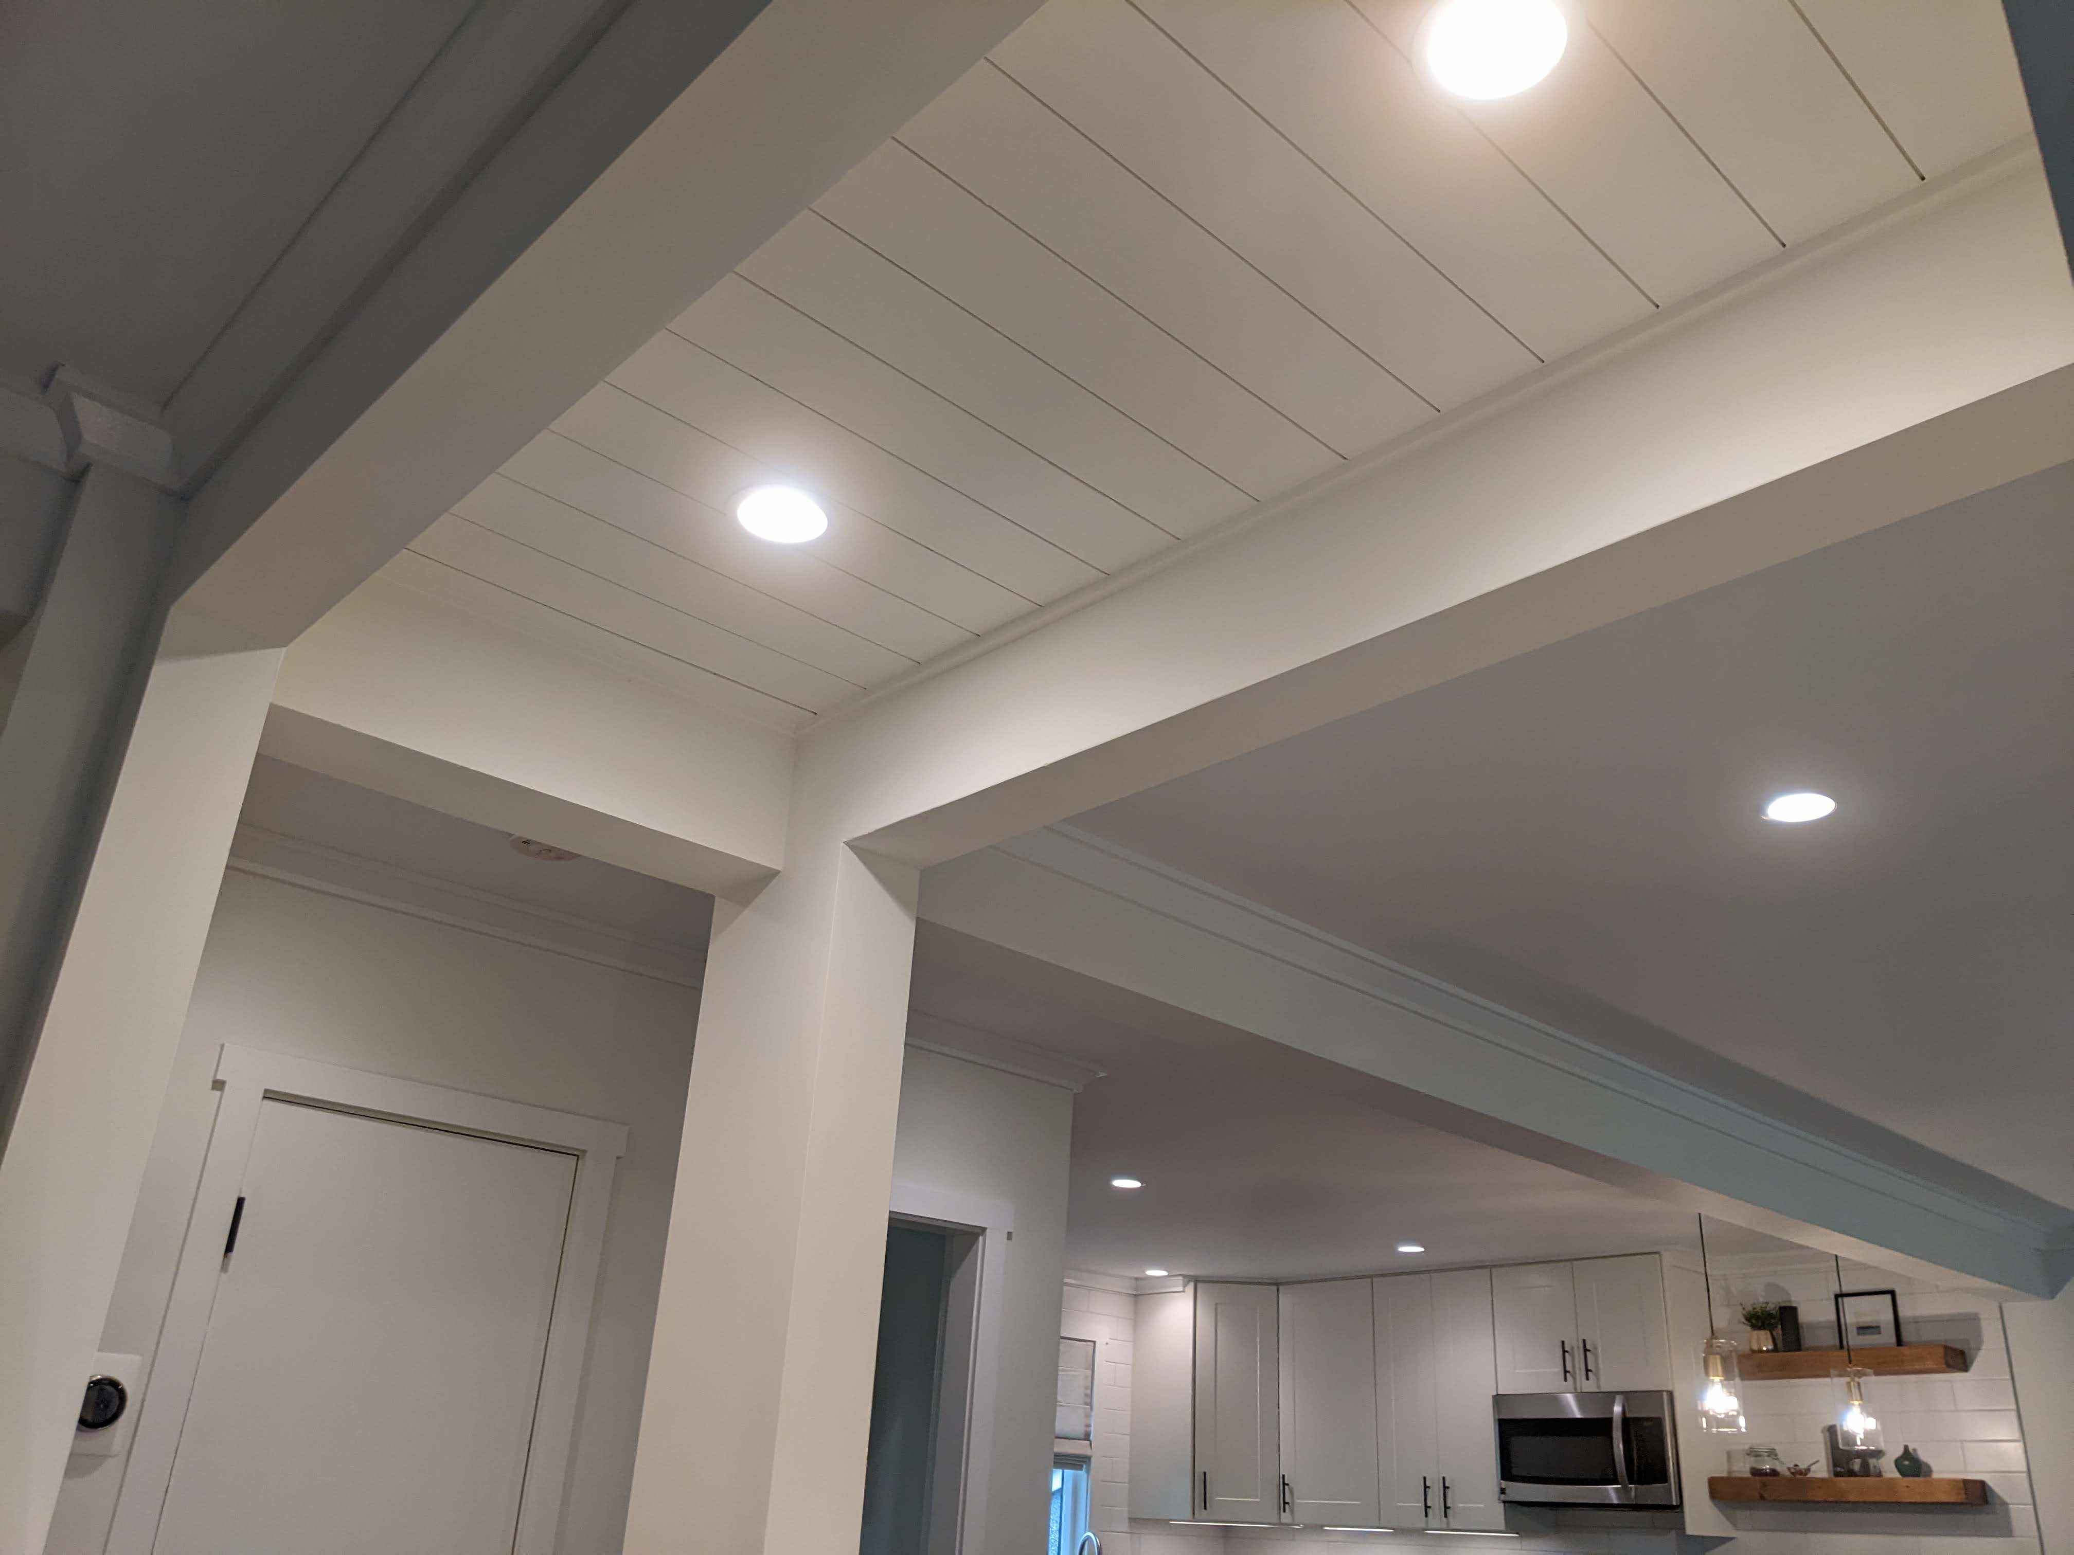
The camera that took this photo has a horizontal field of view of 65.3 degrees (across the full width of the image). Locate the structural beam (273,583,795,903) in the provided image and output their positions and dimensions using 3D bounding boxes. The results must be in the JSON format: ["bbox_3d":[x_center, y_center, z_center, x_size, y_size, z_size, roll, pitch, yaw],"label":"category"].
[{"bbox_3d":[-0.716,-0.062,2.241,0.773,0.229,0.175,23,-31,-38],"label":"structural beam"}]

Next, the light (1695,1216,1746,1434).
[{"bbox_3d":[2.025,1.612,4.865,0.124,0.669,0.124,23,-31,-38],"label":"light"}]

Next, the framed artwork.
[{"bbox_3d":[3.132,2.053,6.093,0.045,0.213,0.225,23,-31,-38],"label":"framed artwork"}]

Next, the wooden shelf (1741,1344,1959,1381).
[{"bbox_3d":[2.989,2.215,6.126,0.200,0.080,0.917,23,-31,-38],"label":"wooden shelf"}]

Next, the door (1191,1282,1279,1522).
[{"bbox_3d":[0.923,2.865,7.454,0.400,1.010,0.025,2,-24,3],"label":"door"}]

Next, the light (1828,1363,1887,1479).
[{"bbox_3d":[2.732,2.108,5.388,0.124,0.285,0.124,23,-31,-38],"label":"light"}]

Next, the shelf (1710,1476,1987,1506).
[{"bbox_3d":[2.963,2.625,5.951,0.200,0.076,0.912,23,-31,-38],"label":"shelf"}]

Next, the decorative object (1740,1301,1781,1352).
[{"bbox_3d":[2.837,2.156,6.336,0.140,0.190,0.145,23,-31,-38],"label":"decorative object"}]

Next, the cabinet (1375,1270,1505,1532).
[{"bbox_3d":[1.853,2.720,7.058,0.390,1.027,0.608,23,-31,-38],"label":"cabinet"}]

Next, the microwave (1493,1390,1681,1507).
[{"bbox_3d":[2.299,2.713,6.490,0.425,0.422,0.763,23,-31,-38],"label":"microwave"}]

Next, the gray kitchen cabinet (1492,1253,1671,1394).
[{"bbox_3d":[2.340,2.294,6.698,0.390,0.508,0.766,23,-31,-38],"label":"gray kitchen cabinet"}]

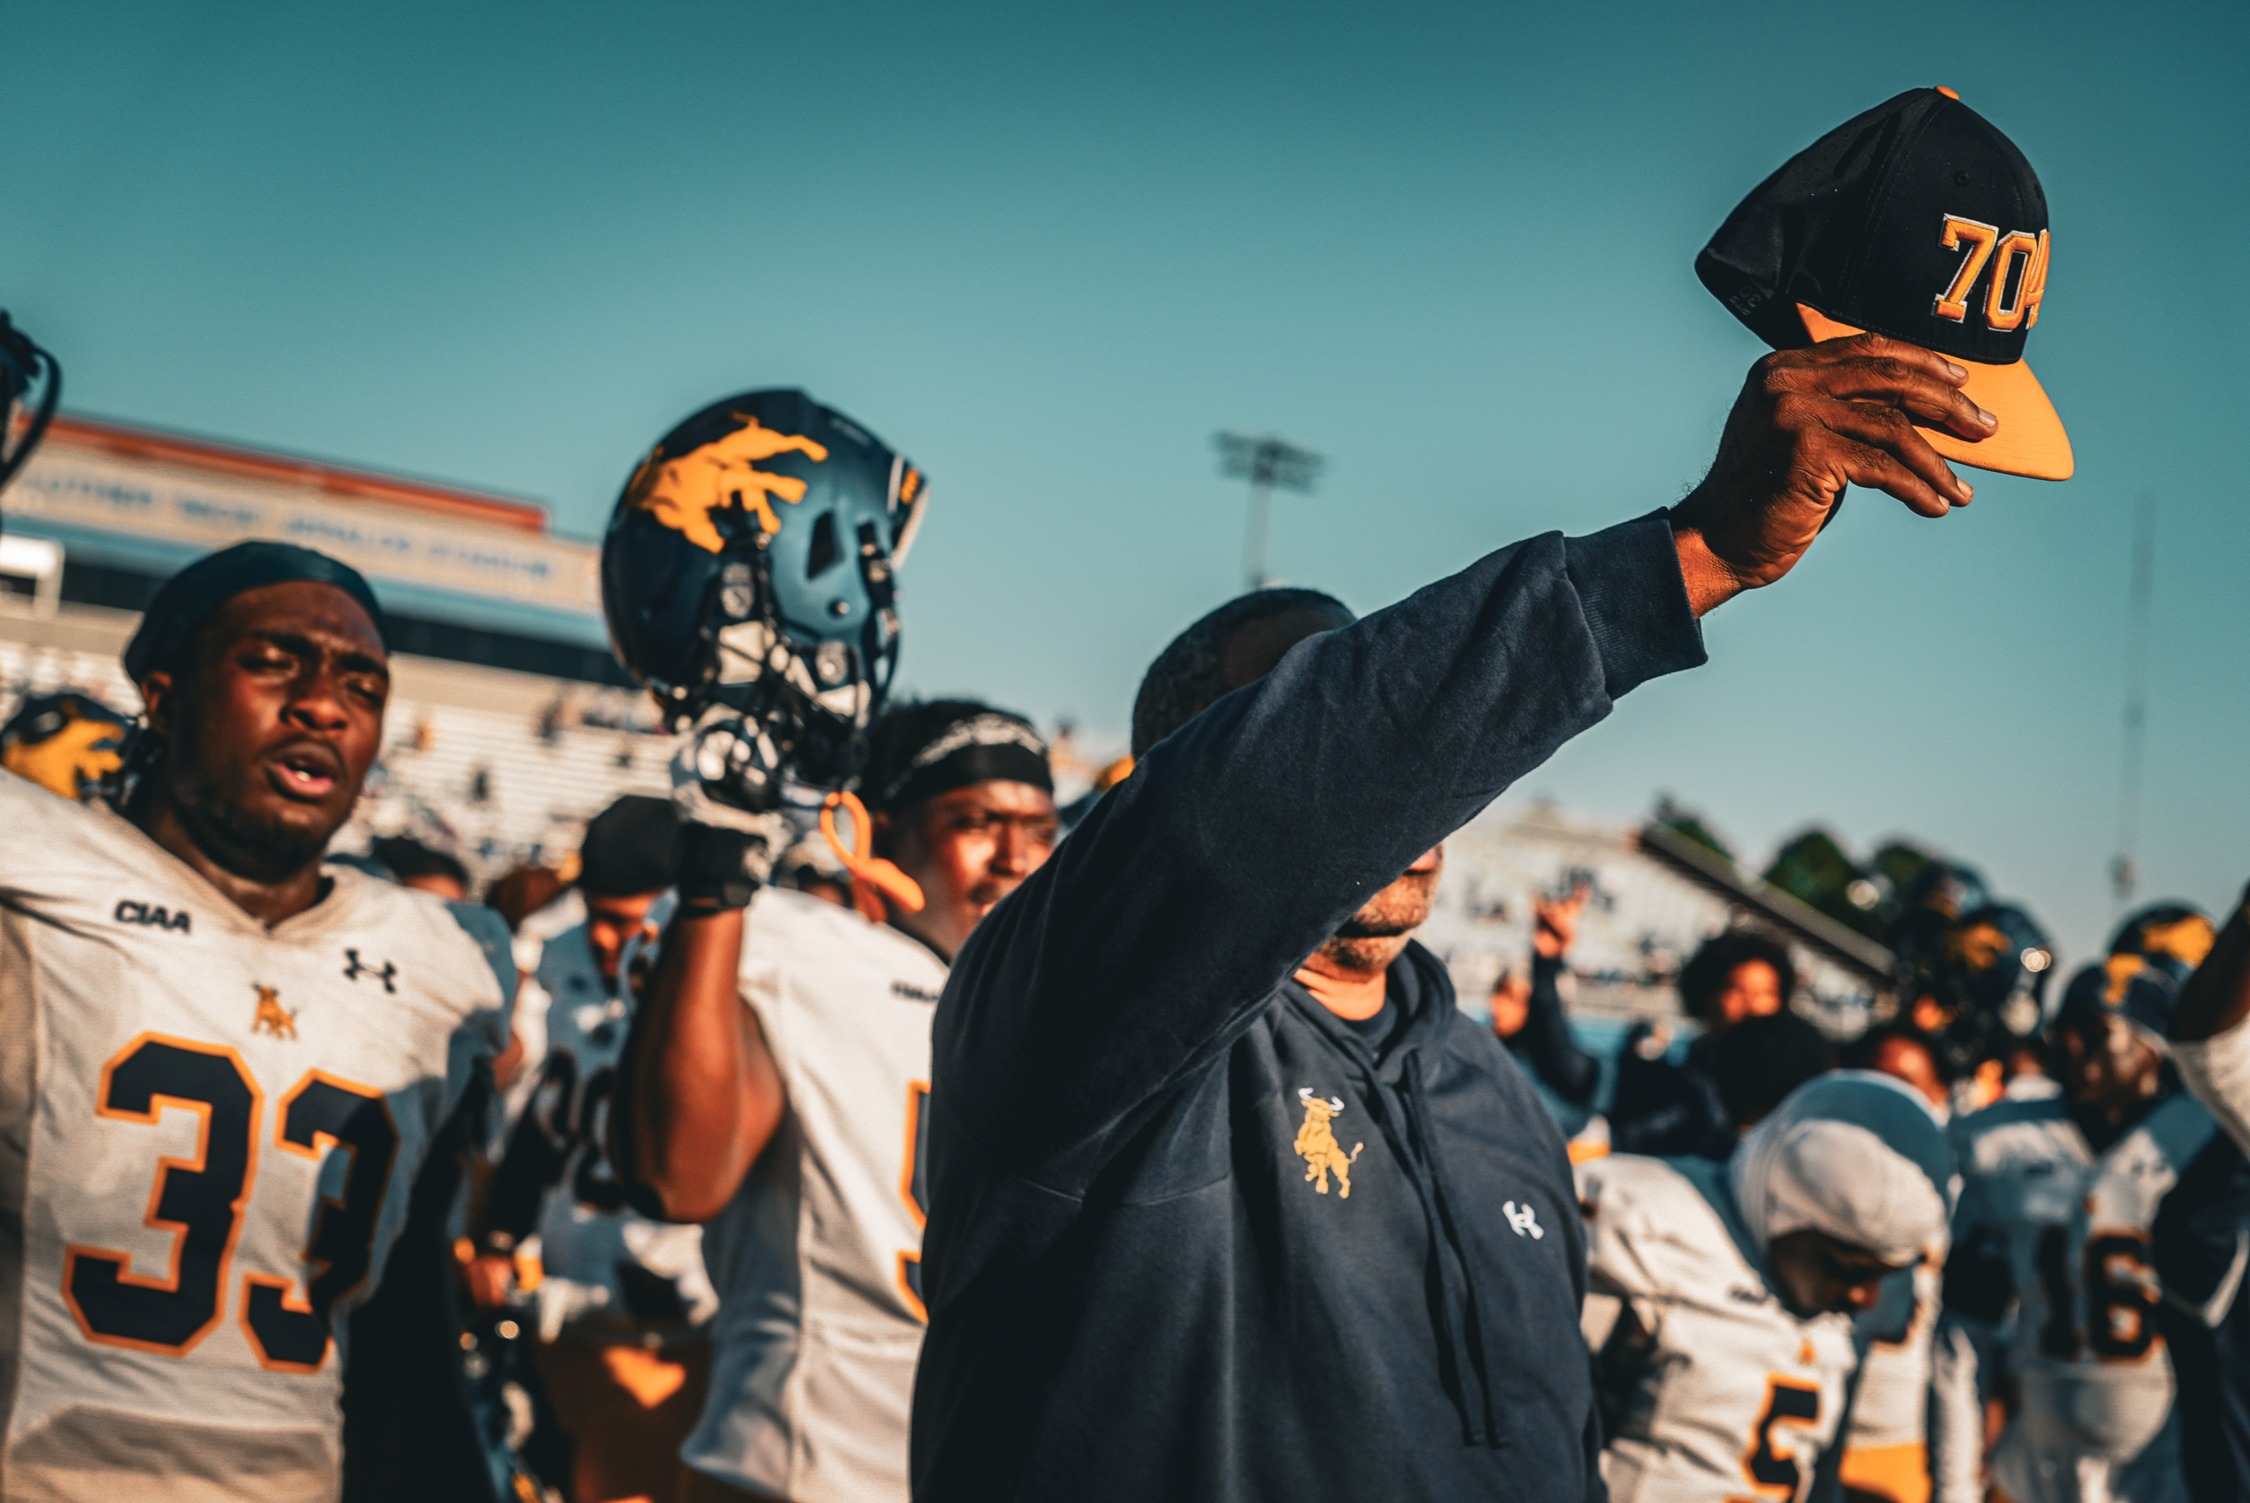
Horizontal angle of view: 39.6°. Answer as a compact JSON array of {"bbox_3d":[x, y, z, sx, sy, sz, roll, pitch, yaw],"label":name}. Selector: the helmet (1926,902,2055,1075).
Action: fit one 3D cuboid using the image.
[{"bbox_3d":[1.717,0.464,6.200,0.310,0.280,0.240,16,-1,27],"label":"helmet"}]

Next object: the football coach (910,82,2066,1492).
[{"bbox_3d":[0.157,0.699,1.725,0.710,2.010,0.560,1,-8,39],"label":"football coach"}]

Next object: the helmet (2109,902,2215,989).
[{"bbox_3d":[2.165,0.457,6.500,0.310,0.270,0.240,-8,3,-35],"label":"helmet"}]

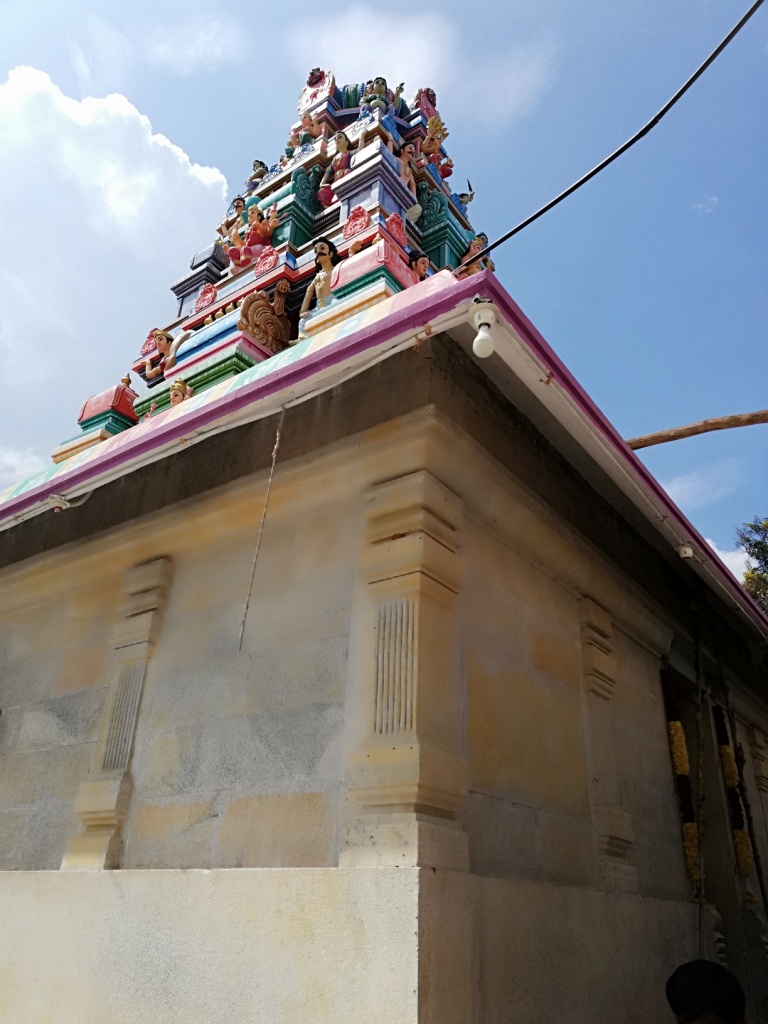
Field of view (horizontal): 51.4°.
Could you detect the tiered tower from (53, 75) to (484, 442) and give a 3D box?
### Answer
[{"bbox_3d":[-0.341,-2.614,9.378,4.067,6.051,4.067,-17,-33,32],"label":"tiered tower"}]

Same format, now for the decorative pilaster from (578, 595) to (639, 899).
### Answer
[{"bbox_3d":[1.107,1.143,4.003,0.076,1.409,0.319,-17,-33,32],"label":"decorative pilaster"}]

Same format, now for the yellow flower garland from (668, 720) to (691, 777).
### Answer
[{"bbox_3d":[1.784,1.438,4.841,0.087,0.305,0.087,-17,-33,32],"label":"yellow flower garland"}]

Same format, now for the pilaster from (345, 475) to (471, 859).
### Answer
[{"bbox_3d":[0.095,0.564,2.968,0.311,1.414,0.311,-17,-33,32],"label":"pilaster"}]

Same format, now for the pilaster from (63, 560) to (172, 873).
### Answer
[{"bbox_3d":[-1.224,0.907,3.710,0.314,1.409,0.076,-17,-33,32],"label":"pilaster"}]

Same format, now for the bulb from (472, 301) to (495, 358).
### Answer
[{"bbox_3d":[0.286,-0.524,2.299,0.076,0.148,0.076,2,-27,1],"label":"bulb"}]

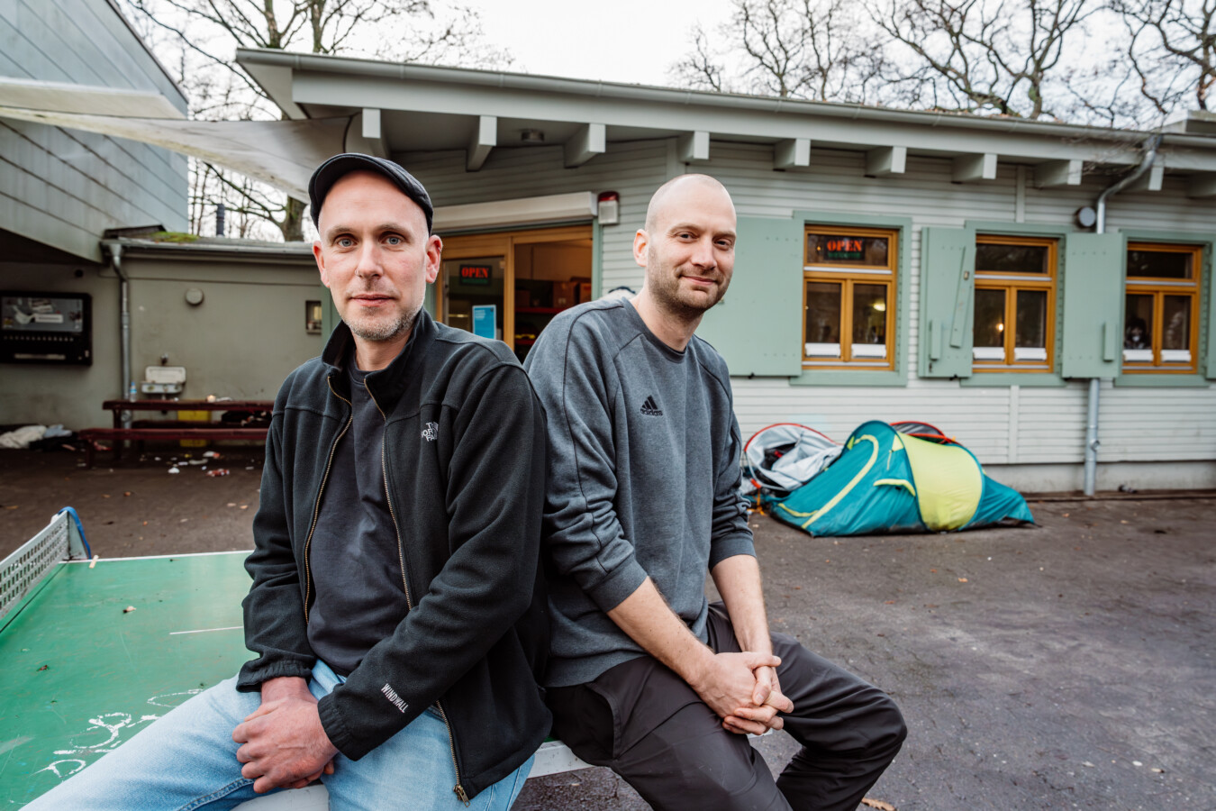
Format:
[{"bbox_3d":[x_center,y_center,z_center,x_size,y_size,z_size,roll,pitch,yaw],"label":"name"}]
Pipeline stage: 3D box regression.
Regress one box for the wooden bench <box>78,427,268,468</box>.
[{"bbox_3d":[-5.286,0.547,10.411,2.550,0.445,0.400,0,3,-12],"label":"wooden bench"}]

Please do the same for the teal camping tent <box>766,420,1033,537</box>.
[{"bbox_3d":[2.468,0.559,7.150,2.120,0.875,1.200,0,3,-13],"label":"teal camping tent"}]

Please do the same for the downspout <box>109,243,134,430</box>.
[{"bbox_3d":[-7.451,-0.908,12.377,0.220,3.130,0.360,0,3,-17],"label":"downspout"}]

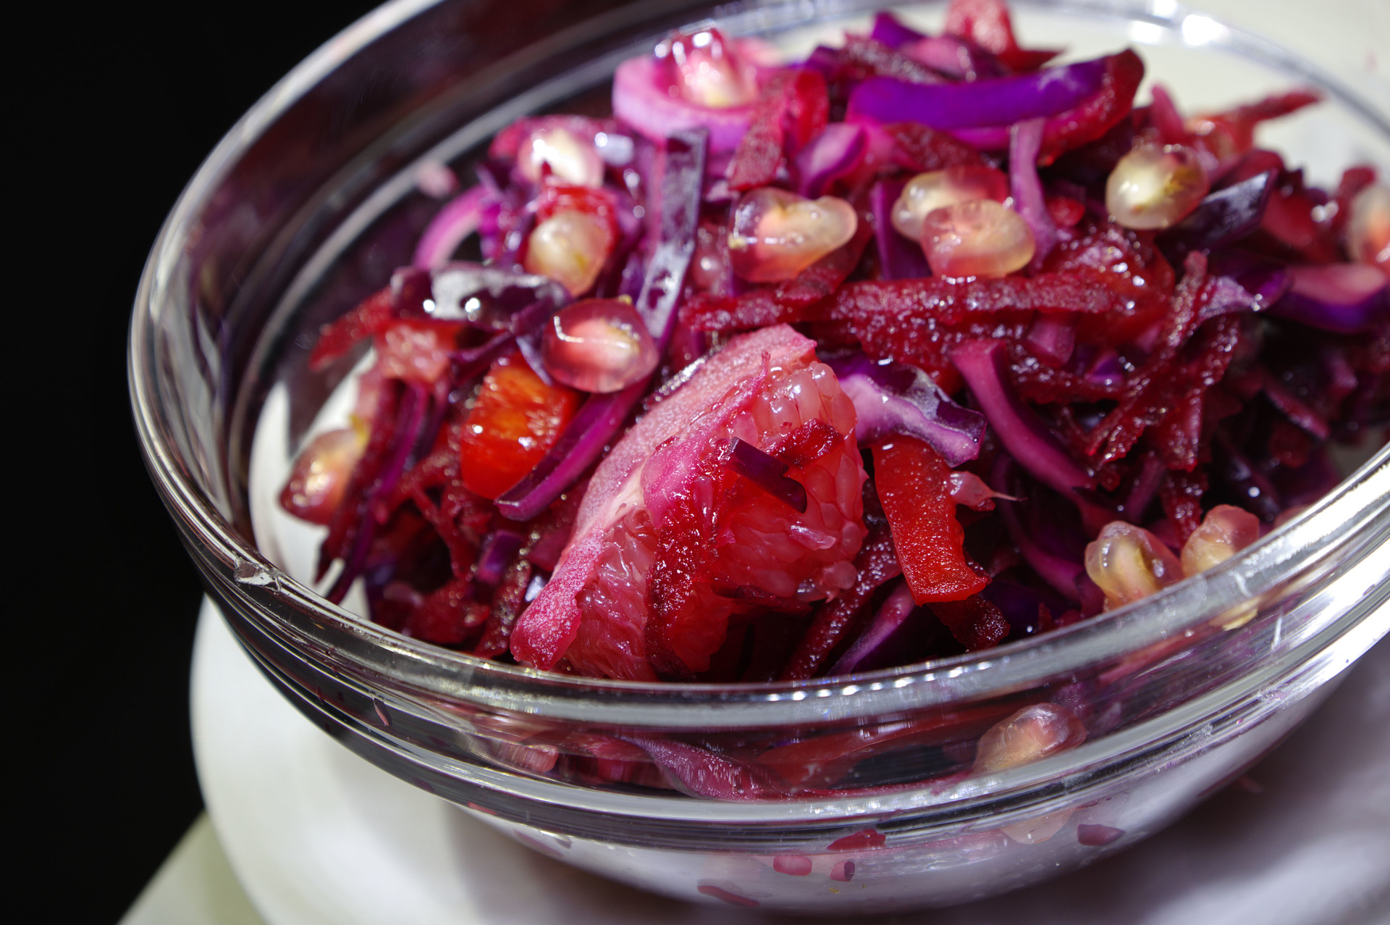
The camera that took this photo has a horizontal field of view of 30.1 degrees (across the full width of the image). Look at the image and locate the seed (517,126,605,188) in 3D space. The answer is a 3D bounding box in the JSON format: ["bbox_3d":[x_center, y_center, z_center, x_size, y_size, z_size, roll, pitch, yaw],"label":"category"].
[{"bbox_3d":[-0.014,-0.031,0.263,0.009,0.007,0.007,30,48,0],"label":"seed"}]

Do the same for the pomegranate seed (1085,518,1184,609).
[{"bbox_3d":[0.039,0.010,0.229,0.008,0.009,0.007,-30,0,0],"label":"pomegranate seed"}]

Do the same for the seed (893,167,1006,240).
[{"bbox_3d":[0.024,-0.025,0.247,0.011,0.007,0.007,-12,40,0],"label":"seed"}]

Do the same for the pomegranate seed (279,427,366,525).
[{"bbox_3d":[-0.036,0.001,0.255,0.007,0.007,0.011,35,90,0],"label":"pomegranate seed"}]

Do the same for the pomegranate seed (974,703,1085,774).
[{"bbox_3d":[0.029,0.024,0.221,0.010,0.006,0.006,-27,41,0],"label":"pomegranate seed"}]

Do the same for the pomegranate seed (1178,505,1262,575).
[{"bbox_3d":[0.046,0.008,0.229,0.007,0.007,0.009,30,90,0],"label":"pomegranate seed"}]

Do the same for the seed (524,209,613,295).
[{"bbox_3d":[-0.012,-0.021,0.253,0.008,0.008,0.009,25,90,0],"label":"seed"}]

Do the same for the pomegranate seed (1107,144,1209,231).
[{"bbox_3d":[0.044,-0.026,0.247,0.010,0.008,0.008,-15,40,0],"label":"pomegranate seed"}]

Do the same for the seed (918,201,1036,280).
[{"bbox_3d":[0.026,-0.021,0.239,0.011,0.007,0.007,5,41,0],"label":"seed"}]

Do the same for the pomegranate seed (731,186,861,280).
[{"bbox_3d":[0.009,-0.021,0.243,0.012,0.008,0.008,-8,40,0],"label":"pomegranate seed"}]

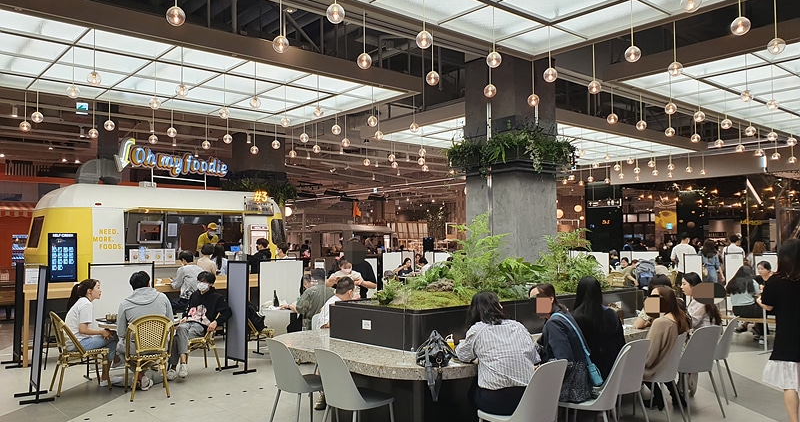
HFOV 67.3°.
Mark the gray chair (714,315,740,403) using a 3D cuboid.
[{"bbox_3d":[3.097,1.455,6.052,0.530,0.820,0.460,-2,-3,41],"label":"gray chair"}]

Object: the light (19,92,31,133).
[{"bbox_3d":[-3.750,-0.996,6.024,0.100,0.408,0.100,2,-4,-40],"label":"light"}]

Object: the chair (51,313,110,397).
[{"bbox_3d":[-3.465,1.499,6.490,0.560,0.860,0.470,2,-4,-40],"label":"chair"}]

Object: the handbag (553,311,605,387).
[{"bbox_3d":[1.286,0.998,4.330,0.330,0.530,0.200,1,-2,-23],"label":"handbag"}]

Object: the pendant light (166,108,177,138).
[{"bbox_3d":[-4.075,-1.612,10.750,0.155,0.573,0.155,2,-3,-40],"label":"pendant light"}]

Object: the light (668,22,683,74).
[{"bbox_3d":[1.873,-1.102,4.087,0.100,0.380,0.100,2,-4,-40],"label":"light"}]

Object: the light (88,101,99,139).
[{"bbox_3d":[-5.589,-1.664,10.967,0.162,0.674,0.162,2,-3,-40],"label":"light"}]

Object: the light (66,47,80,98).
[{"bbox_3d":[-2.650,-1.113,4.884,0.102,0.405,0.102,0,-3,0],"label":"light"}]

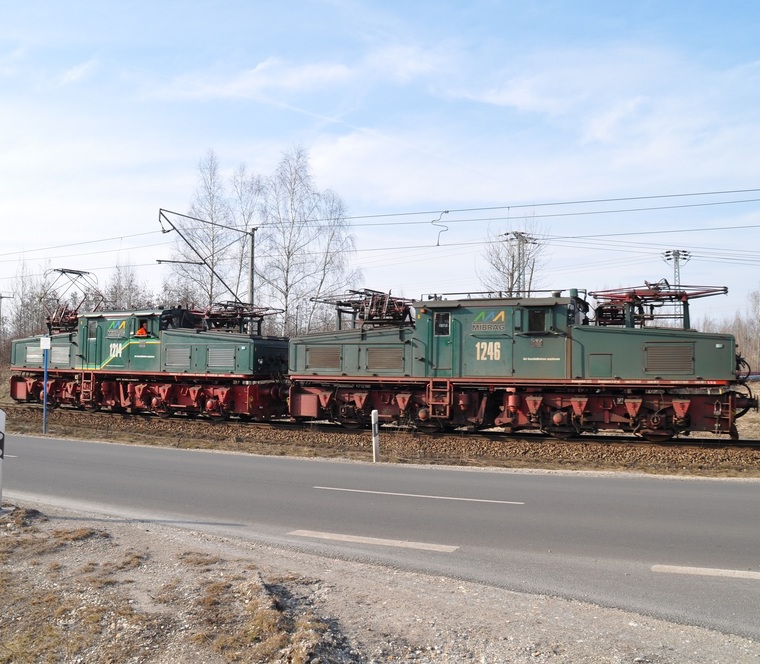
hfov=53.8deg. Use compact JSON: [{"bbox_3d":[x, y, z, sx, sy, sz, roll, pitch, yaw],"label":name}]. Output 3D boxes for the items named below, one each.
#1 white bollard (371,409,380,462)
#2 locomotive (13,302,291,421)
[{"bbox_3d":[-0.078,2.037,14.600,0.110,1.030,0.120,-1,-1,29],"label":"white bollard"},{"bbox_3d":[-8.818,0.926,28.273,13.644,4.250,3.050,-1,-2,31],"label":"locomotive"}]

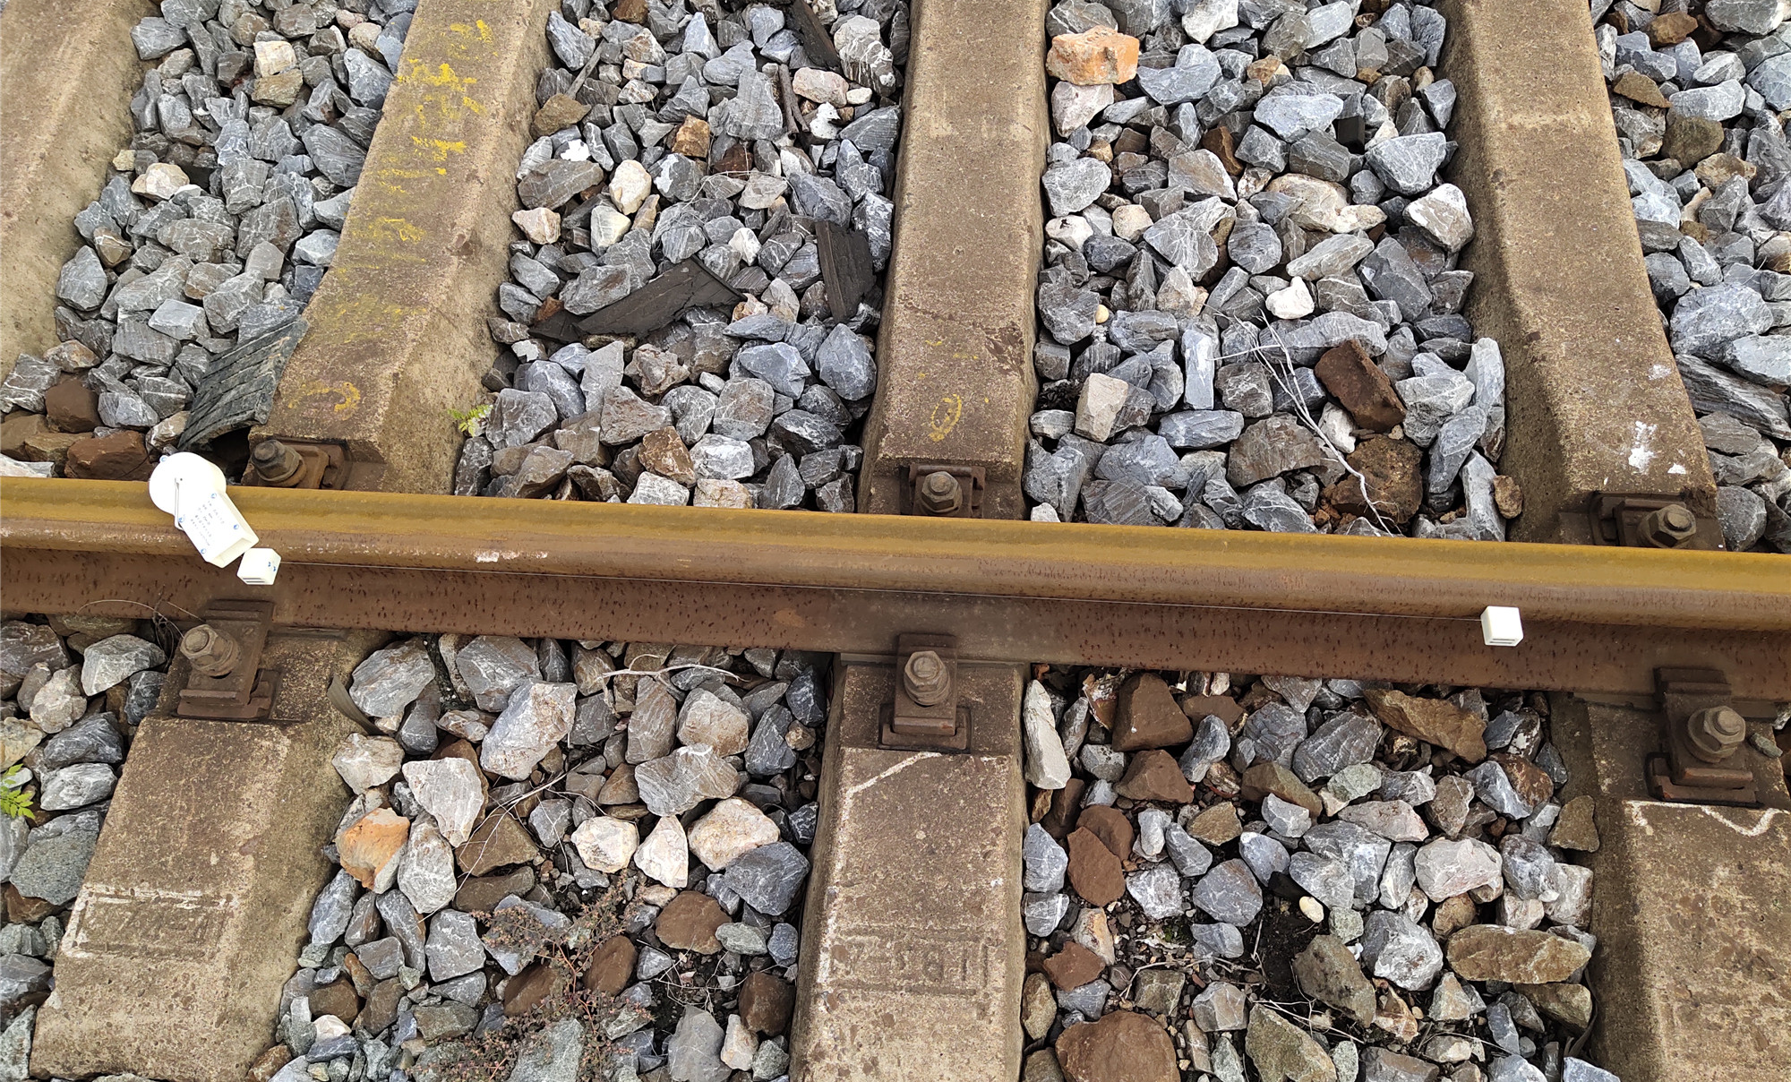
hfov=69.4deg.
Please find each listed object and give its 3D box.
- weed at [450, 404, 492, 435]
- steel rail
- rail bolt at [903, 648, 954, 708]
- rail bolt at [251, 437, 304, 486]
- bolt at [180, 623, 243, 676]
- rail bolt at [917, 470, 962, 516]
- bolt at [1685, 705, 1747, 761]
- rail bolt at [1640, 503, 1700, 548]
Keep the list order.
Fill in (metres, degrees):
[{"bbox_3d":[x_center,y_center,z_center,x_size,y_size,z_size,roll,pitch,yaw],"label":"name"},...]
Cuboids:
[{"bbox_3d":[-0.517,-0.147,1.576,0.045,0.035,0.035,3,62,6],"label":"weed"},{"bbox_3d":[-0.062,0.031,1.294,1.840,0.140,0.114,3,62,6],"label":"steel rail"},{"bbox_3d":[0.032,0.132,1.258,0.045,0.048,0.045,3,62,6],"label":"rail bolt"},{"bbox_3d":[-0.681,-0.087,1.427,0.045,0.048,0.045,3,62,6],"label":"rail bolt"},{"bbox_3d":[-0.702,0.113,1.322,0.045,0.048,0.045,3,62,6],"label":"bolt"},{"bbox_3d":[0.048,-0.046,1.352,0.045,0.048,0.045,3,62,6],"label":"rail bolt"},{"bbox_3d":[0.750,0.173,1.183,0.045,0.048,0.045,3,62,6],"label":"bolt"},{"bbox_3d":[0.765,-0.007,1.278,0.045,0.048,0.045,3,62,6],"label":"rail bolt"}]

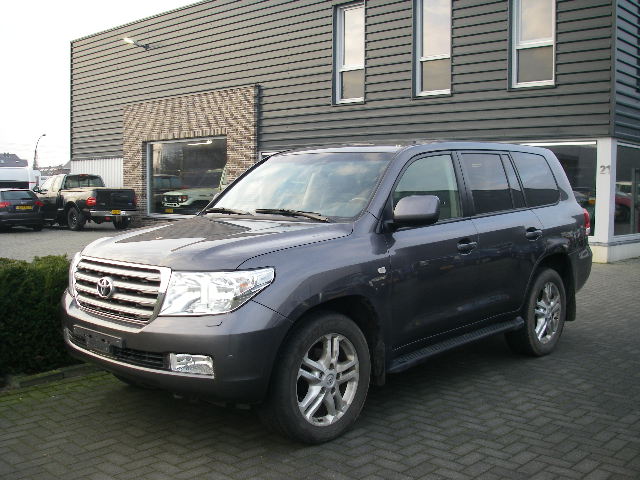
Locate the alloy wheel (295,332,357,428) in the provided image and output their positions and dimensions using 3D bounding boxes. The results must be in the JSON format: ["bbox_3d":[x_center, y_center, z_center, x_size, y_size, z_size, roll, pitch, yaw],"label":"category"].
[{"bbox_3d":[-0.011,0.793,4.093,0.200,0.530,0.530,5,7,42],"label":"alloy wheel"}]

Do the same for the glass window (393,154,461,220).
[{"bbox_3d":[0.705,-0.341,4.731,0.060,0.500,0.840,-19,-10,41],"label":"glass window"}]

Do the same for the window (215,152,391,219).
[{"bbox_3d":[-0.151,-0.399,5.084,1.460,0.120,0.800,5,43,42],"label":"window"}]

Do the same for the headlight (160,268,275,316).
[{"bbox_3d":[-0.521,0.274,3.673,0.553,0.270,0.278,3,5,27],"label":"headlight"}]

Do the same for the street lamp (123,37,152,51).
[{"bbox_3d":[-6.003,-6.417,22.946,0.220,0.320,0.950,5,7,44],"label":"street lamp"}]

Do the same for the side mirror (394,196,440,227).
[{"bbox_3d":[0.601,-0.190,4.351,0.250,0.190,0.170,5,7,42],"label":"side mirror"}]

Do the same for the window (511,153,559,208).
[{"bbox_3d":[1.894,-0.528,6.131,0.060,0.470,0.690,-17,-8,42],"label":"window"}]

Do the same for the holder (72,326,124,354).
[{"bbox_3d":[-1.261,0.557,3.961,0.520,0.105,0.035,5,7,42],"label":"holder"}]

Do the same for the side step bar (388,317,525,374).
[{"bbox_3d":[0.979,0.731,5.041,0.220,0.100,1.830,4,6,42],"label":"side step bar"}]

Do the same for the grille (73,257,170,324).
[{"bbox_3d":[-1.165,0.270,3.940,1.000,0.320,0.150,4,6,42],"label":"grille"}]

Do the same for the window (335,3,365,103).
[{"bbox_3d":[0.774,-4.922,18.537,1.030,2.600,0.140,4,6,42],"label":"window"}]

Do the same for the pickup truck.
[{"bbox_3d":[-8.880,-1.420,25.200,5.700,1.910,2.020,5,6,44],"label":"pickup truck"}]

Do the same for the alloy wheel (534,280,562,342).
[{"bbox_3d":[1.919,0.631,6.183,0.200,0.530,0.530,5,7,42],"label":"alloy wheel"}]

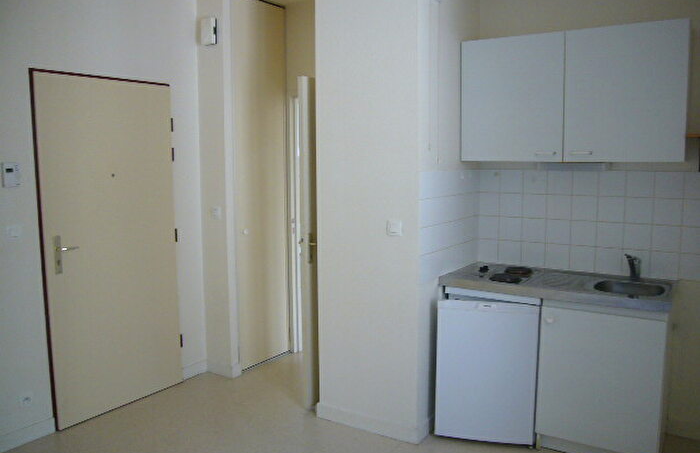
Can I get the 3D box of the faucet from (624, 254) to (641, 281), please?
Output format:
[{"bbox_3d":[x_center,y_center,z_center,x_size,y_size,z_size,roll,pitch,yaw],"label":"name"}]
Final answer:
[{"bbox_3d":[1.511,0.230,3.022,0.055,0.145,0.135,4,8,33],"label":"faucet"}]

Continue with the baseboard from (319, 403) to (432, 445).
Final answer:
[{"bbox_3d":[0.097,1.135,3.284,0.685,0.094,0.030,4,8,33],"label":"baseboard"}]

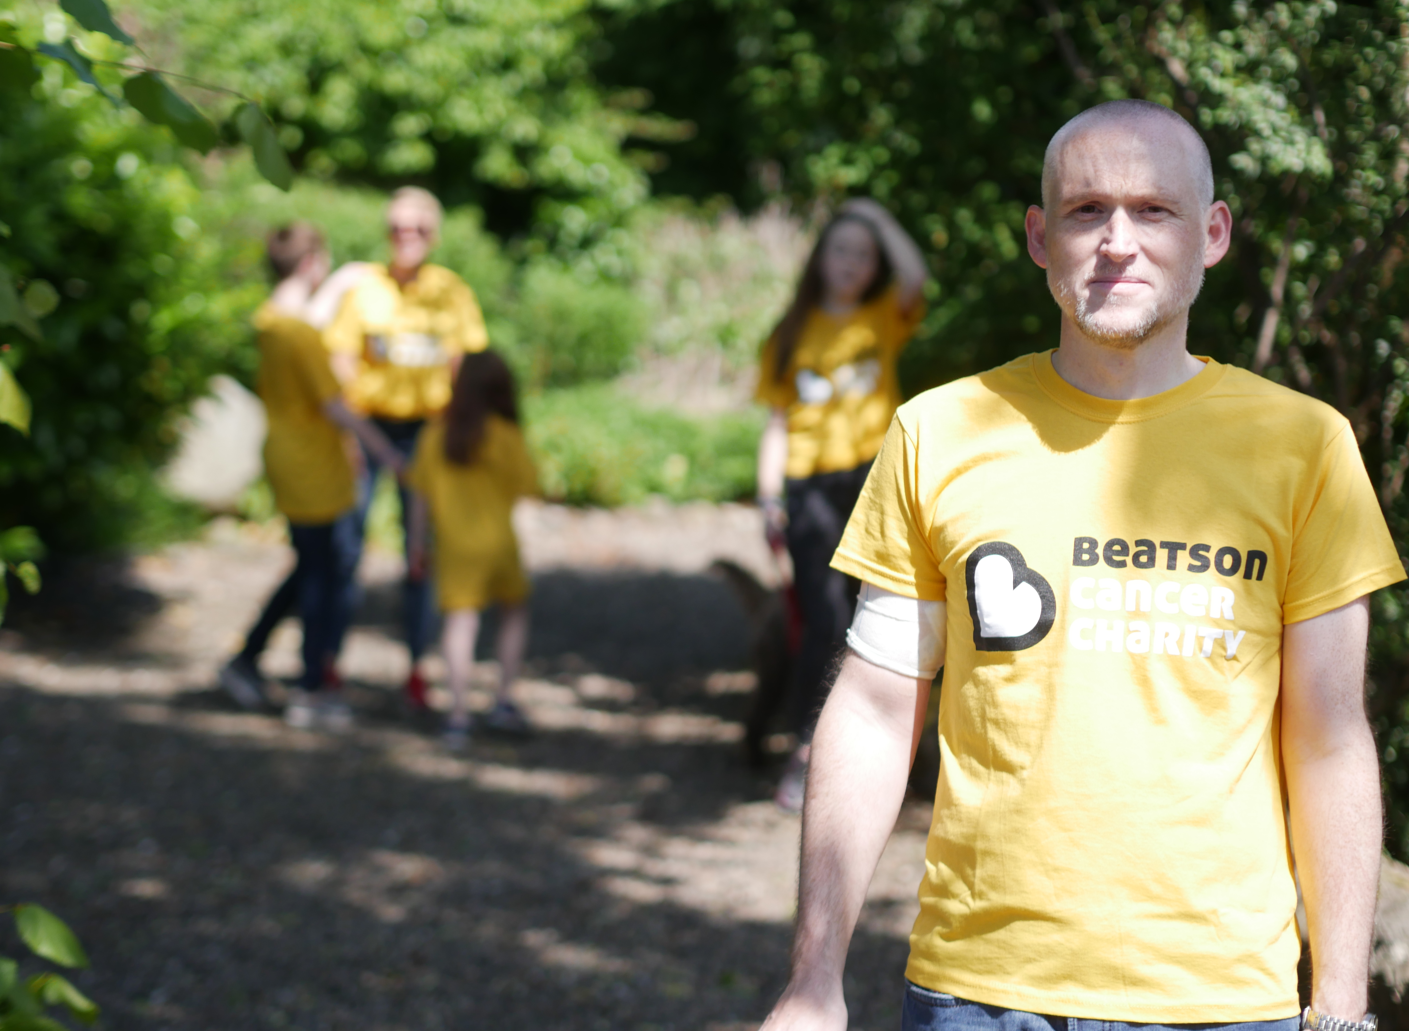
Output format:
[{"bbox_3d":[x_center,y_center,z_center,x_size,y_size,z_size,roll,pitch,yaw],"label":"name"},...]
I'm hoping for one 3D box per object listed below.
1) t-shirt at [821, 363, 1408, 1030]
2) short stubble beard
[{"bbox_3d":[0.392,0.155,3.490,0.538,0.622,0.270,2,5,12],"label":"t-shirt"},{"bbox_3d":[0.397,-0.200,3.430,0.146,0.092,0.105,1,5,11],"label":"short stubble beard"}]

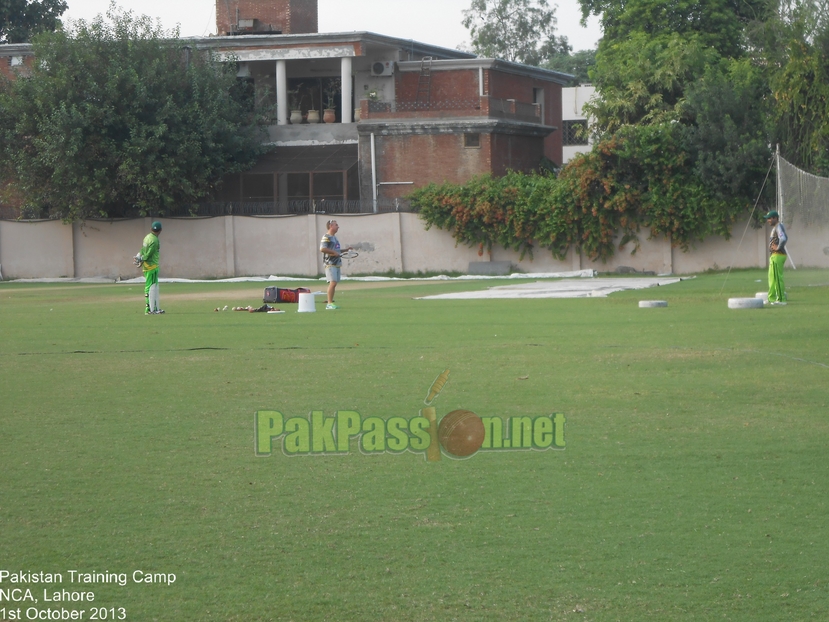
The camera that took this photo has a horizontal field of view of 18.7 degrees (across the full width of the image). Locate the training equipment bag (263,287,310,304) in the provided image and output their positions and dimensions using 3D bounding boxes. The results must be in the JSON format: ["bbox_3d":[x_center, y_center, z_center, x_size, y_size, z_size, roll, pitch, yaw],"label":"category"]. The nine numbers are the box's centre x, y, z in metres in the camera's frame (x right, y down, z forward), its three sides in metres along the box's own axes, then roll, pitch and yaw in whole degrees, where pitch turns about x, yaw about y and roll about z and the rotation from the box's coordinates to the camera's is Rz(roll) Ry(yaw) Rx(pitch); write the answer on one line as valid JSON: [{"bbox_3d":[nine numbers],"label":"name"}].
[{"bbox_3d":[-2.657,-0.347,53.078,0.970,0.325,0.420,-3,3,-43],"label":"training equipment bag"}]

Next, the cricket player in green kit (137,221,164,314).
[{"bbox_3d":[-5.023,-0.821,47.800,0.550,1.765,0.500,-2,2,-18],"label":"cricket player in green kit"}]

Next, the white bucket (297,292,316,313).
[{"bbox_3d":[-2.016,-0.154,47.200,0.335,0.350,0.335,-1,2,0],"label":"white bucket"}]

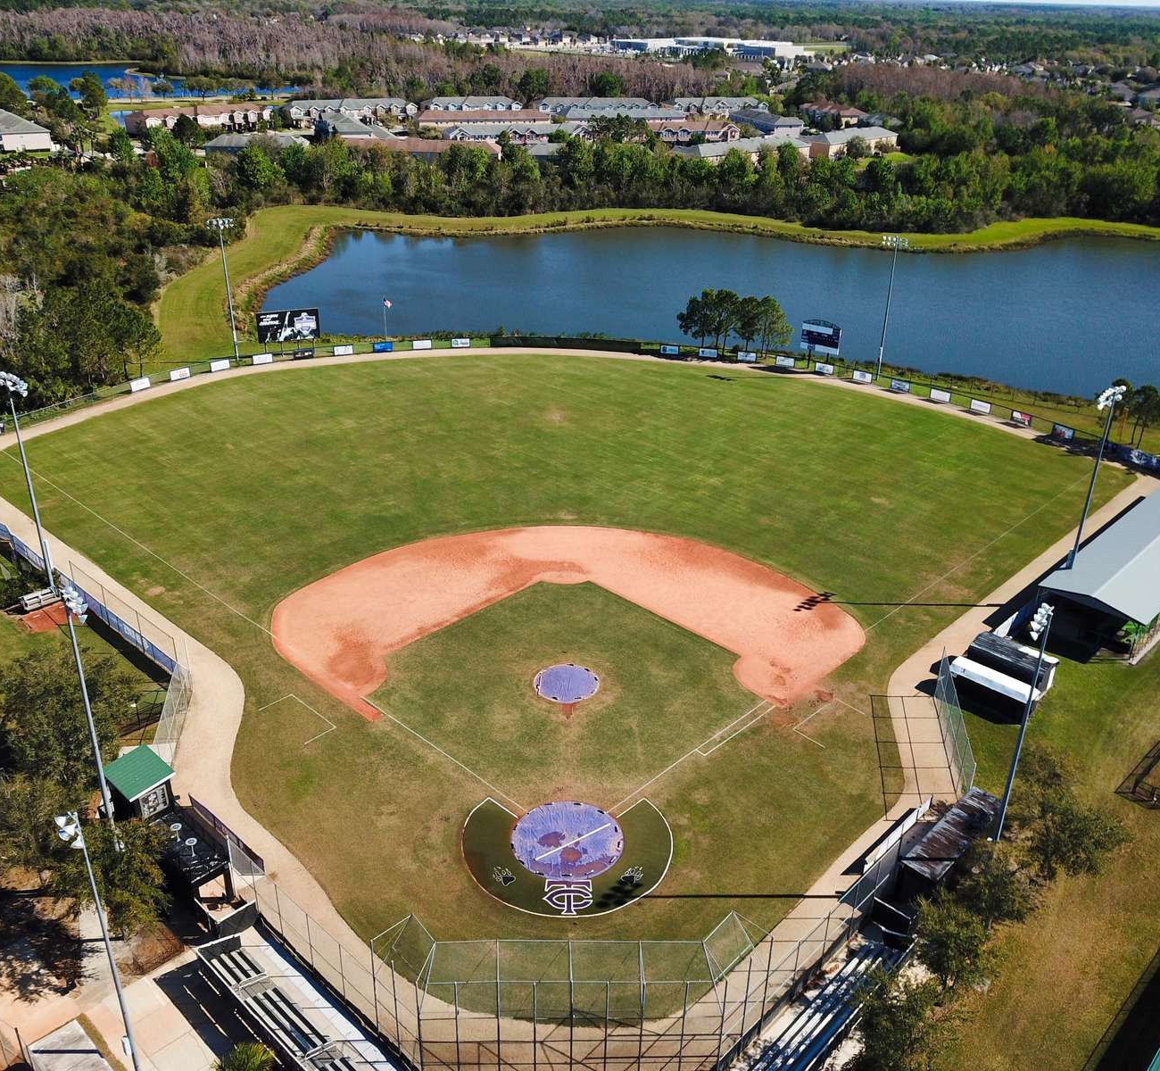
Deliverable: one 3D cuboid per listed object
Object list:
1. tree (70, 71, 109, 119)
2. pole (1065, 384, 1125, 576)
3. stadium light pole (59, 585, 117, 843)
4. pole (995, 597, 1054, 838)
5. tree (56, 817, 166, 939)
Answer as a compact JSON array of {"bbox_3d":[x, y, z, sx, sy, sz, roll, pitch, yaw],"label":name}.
[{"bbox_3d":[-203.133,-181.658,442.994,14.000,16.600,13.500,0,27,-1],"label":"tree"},{"bbox_3d":[45.910,-3.140,97.750,4.900,21.400,1.200,-23,36,-40],"label":"pole"},{"bbox_3d":[-27.750,12.380,62.130,1.200,21.400,3.200,-20,34,-36],"label":"stadium light pole"},{"bbox_3d":[24.980,12.842,61.757,1.200,21.000,3.600,22,33,36],"label":"pole"},{"bbox_3d":[-25.756,20.186,59.608,6.800,8.000,6.800,1,27,0],"label":"tree"}]

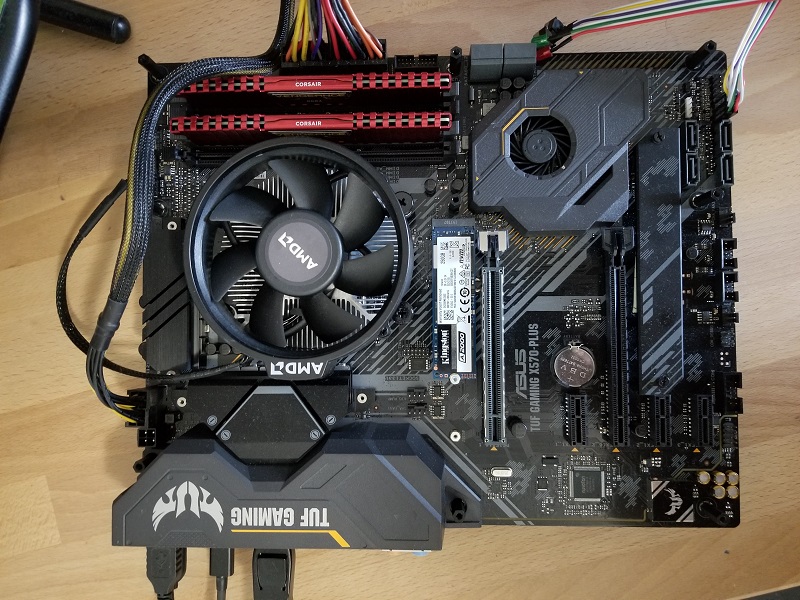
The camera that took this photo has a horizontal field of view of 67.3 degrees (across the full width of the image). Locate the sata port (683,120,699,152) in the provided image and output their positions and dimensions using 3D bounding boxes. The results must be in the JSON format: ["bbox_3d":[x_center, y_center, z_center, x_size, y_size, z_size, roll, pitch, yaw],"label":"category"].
[{"bbox_3d":[0.147,-0.082,0.306,0.006,0.009,0.016,0,87,2],"label":"sata port"}]

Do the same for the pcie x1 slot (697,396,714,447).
[{"bbox_3d":[0.149,0.059,0.298,0.008,0.011,0.025,0,87,2],"label":"pcie x1 slot"}]

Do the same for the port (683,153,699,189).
[{"bbox_3d":[0.147,-0.065,0.305,0.006,0.009,0.017,0,87,2],"label":"port"}]

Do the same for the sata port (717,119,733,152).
[{"bbox_3d":[0.164,-0.082,0.305,0.006,0.009,0.017,0,87,2],"label":"sata port"}]

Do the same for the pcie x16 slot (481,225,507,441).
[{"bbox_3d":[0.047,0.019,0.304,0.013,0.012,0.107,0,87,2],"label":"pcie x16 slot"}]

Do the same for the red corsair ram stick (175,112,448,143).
[{"bbox_3d":[-0.042,-0.083,0.300,0.136,0.034,0.007,0,87,2],"label":"red corsair ram stick"}]

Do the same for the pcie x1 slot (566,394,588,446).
[{"bbox_3d":[0.088,0.059,0.301,0.008,0.011,0.025,0,87,2],"label":"pcie x1 slot"}]

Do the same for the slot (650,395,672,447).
[{"bbox_3d":[0.129,0.059,0.299,0.008,0.011,0.025,0,87,2],"label":"slot"}]

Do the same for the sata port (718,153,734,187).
[{"bbox_3d":[0.164,-0.065,0.305,0.006,0.009,0.016,0,87,2],"label":"sata port"}]

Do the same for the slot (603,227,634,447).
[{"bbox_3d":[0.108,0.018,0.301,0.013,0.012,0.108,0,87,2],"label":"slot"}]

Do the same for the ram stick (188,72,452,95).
[{"bbox_3d":[-0.042,-0.102,0.301,0.136,0.034,0.007,0,87,2],"label":"ram stick"}]

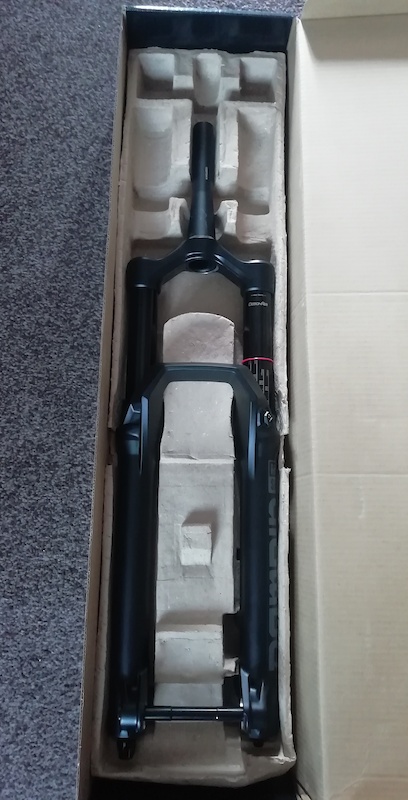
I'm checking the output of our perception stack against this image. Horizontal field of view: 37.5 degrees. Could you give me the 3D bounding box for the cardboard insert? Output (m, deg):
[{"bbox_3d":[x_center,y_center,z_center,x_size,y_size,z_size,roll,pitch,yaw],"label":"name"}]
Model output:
[{"bbox_3d":[-0.005,-0.028,0.787,0.222,0.087,0.925,1,78,-1],"label":"cardboard insert"}]

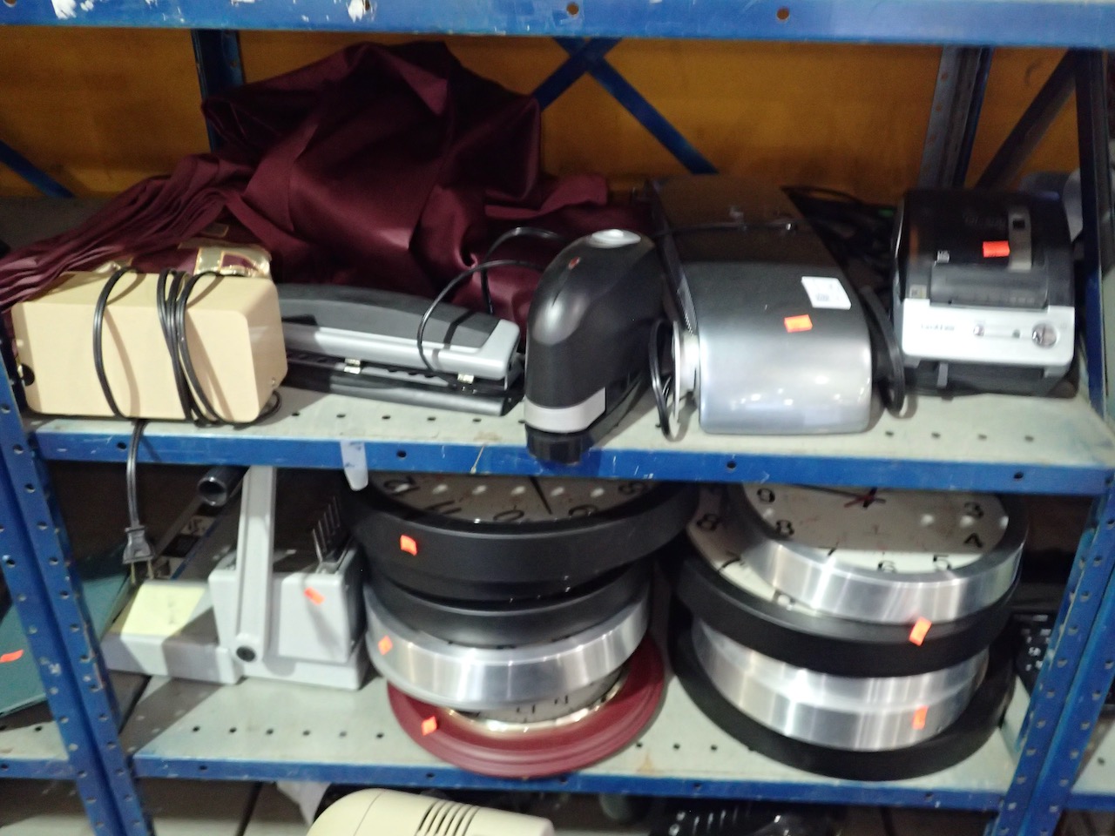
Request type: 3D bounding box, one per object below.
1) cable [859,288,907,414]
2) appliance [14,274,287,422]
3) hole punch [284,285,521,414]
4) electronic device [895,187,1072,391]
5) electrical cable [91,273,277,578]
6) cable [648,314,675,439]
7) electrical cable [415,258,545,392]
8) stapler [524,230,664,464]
[{"bbox_3d":[0.288,-0.065,0.859,0.040,0.080,0.110,2,29,2],"label":"cable"},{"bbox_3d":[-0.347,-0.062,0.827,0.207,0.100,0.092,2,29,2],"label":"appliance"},{"bbox_3d":[-0.174,-0.080,0.880,0.295,0.078,0.102,8,30,13],"label":"hole punch"},{"bbox_3d":[0.387,-0.122,0.898,0.146,0.142,0.188,6,30,10],"label":"electronic device"},{"bbox_3d":[-0.310,0.003,0.841,0.135,0.240,0.115,2,29,2],"label":"electrical cable"},{"bbox_3d":[0.086,-0.038,0.800,0.030,0.090,0.070,2,29,2],"label":"cable"},{"bbox_3d":[-0.065,-0.082,0.821,0.115,0.100,0.080,2,29,2],"label":"electrical cable"},{"bbox_3d":[0.033,-0.066,0.816,0.060,0.122,0.205,11,31,18],"label":"stapler"}]

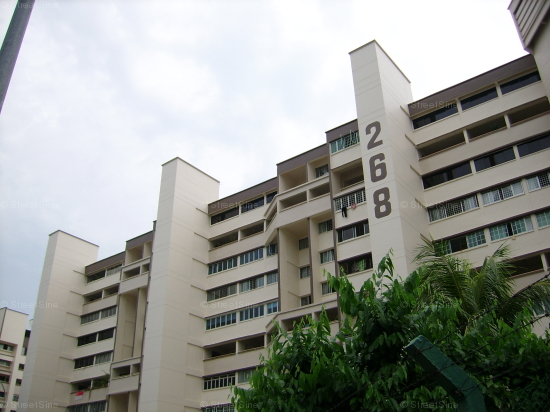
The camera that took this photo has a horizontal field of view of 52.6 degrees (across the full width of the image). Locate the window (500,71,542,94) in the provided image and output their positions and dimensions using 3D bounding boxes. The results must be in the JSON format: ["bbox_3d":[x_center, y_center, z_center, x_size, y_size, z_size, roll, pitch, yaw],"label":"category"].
[{"bbox_3d":[17.394,-8.708,39.429,2.601,0.927,0.130,-21,-34,32],"label":"window"}]

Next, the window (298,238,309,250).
[{"bbox_3d":[2.767,3.383,49.976,1.269,1.055,0.130,-21,-34,32],"label":"window"}]

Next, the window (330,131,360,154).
[{"bbox_3d":[6.088,-5.400,47.240,2.953,1.120,0.150,-21,-34,32],"label":"window"}]

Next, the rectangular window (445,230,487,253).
[{"bbox_3d":[12.718,2.521,37.972,3.309,1.069,0.150,-21,-34,32],"label":"rectangular window"}]

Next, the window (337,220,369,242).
[{"bbox_3d":[5.902,1.932,41.875,2.710,1.160,0.200,-21,-35,32],"label":"window"}]

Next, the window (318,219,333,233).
[{"bbox_3d":[4.227,1.723,46.424,1.430,0.950,0.200,-21,-35,32],"label":"window"}]

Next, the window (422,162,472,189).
[{"bbox_3d":[12.283,-2.163,39.648,3.710,1.070,0.200,-21,-35,32],"label":"window"}]

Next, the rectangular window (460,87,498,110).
[{"bbox_3d":[14.835,-7.807,40.372,2.678,1.033,0.200,-20,-33,32],"label":"rectangular window"}]

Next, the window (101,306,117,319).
[{"bbox_3d":[-19.797,12.768,66.283,2.742,1.022,0.130,-21,-34,32],"label":"window"}]

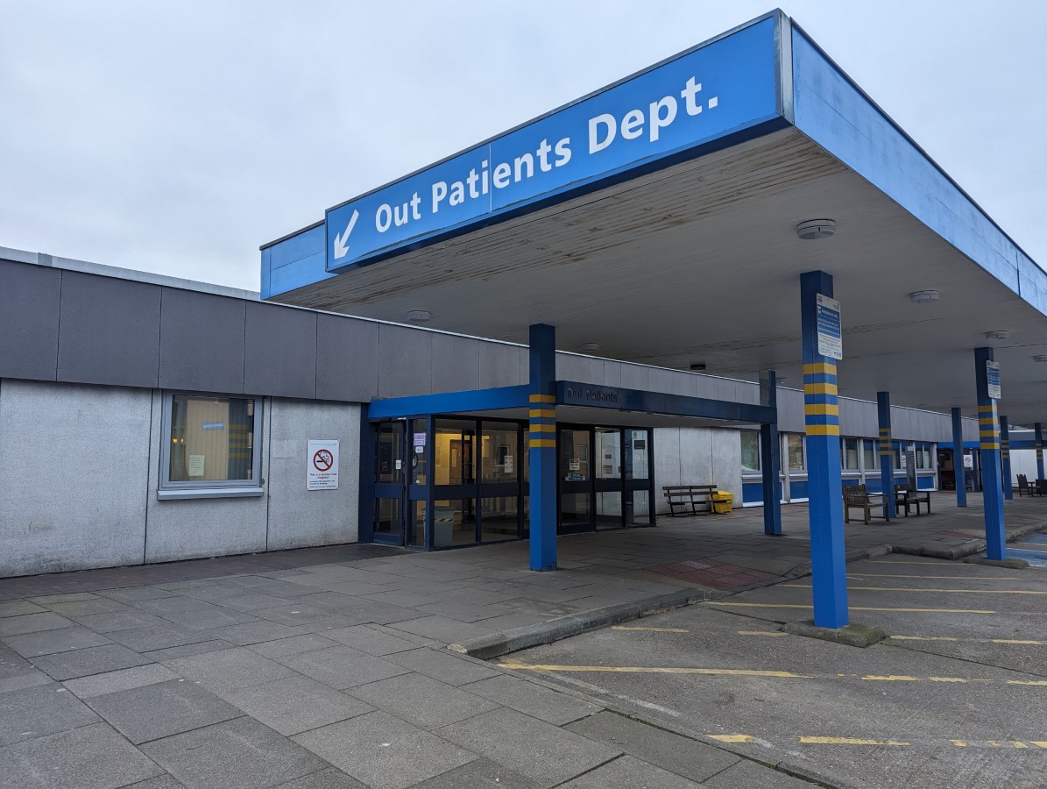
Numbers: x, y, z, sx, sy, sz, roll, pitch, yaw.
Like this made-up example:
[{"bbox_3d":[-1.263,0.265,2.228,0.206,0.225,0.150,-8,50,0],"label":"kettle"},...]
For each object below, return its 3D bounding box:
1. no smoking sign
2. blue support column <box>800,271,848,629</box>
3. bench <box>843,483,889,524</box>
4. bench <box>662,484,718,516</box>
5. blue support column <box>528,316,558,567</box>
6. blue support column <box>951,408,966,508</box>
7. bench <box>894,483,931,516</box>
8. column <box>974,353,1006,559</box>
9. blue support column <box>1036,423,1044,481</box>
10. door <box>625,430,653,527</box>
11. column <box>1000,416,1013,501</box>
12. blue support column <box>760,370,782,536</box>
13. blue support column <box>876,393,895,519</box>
[{"bbox_3d":[-3.171,1.116,11.535,0.020,0.790,0.565,-5,-7,44],"label":"no smoking sign"},{"bbox_3d":[2.937,0.515,7.122,0.210,3.414,0.300,-5,-7,44],"label":"blue support column"},{"bbox_3d":[8.383,2.674,17.762,1.240,0.910,0.580,4,-7,-40],"label":"bench"},{"bbox_3d":[4.686,2.838,19.481,0.550,0.760,2.720,-5,-7,44],"label":"bench"},{"bbox_3d":[0.265,0.684,9.772,0.210,3.241,0.300,-5,-7,44],"label":"blue support column"},{"bbox_3d":[14.098,2.035,23.557,0.200,3.240,0.300,-5,-7,44],"label":"blue support column"},{"bbox_3d":[10.341,2.805,19.588,0.620,0.870,1.930,-5,-7,44],"label":"bench"},{"bbox_3d":[7.465,0.932,11.595,0.200,3.345,0.300,-5,-7,44],"label":"column"},{"bbox_3d":[24.387,3.034,34.333,0.210,3.334,0.300,-5,-7,44],"label":"blue support column"},{"bbox_3d":[2.435,1.748,15.379,0.070,2.050,0.980,-5,-7,44],"label":"door"},{"bbox_3d":[19.525,2.564,29.382,0.210,3.332,0.300,-5,-7,44],"label":"column"},{"bbox_3d":[4.907,1.130,14.393,0.200,3.245,0.300,-5,-7,44],"label":"blue support column"},{"bbox_3d":[9.680,1.607,19.357,0.210,3.322,0.300,-5,-7,44],"label":"blue support column"}]

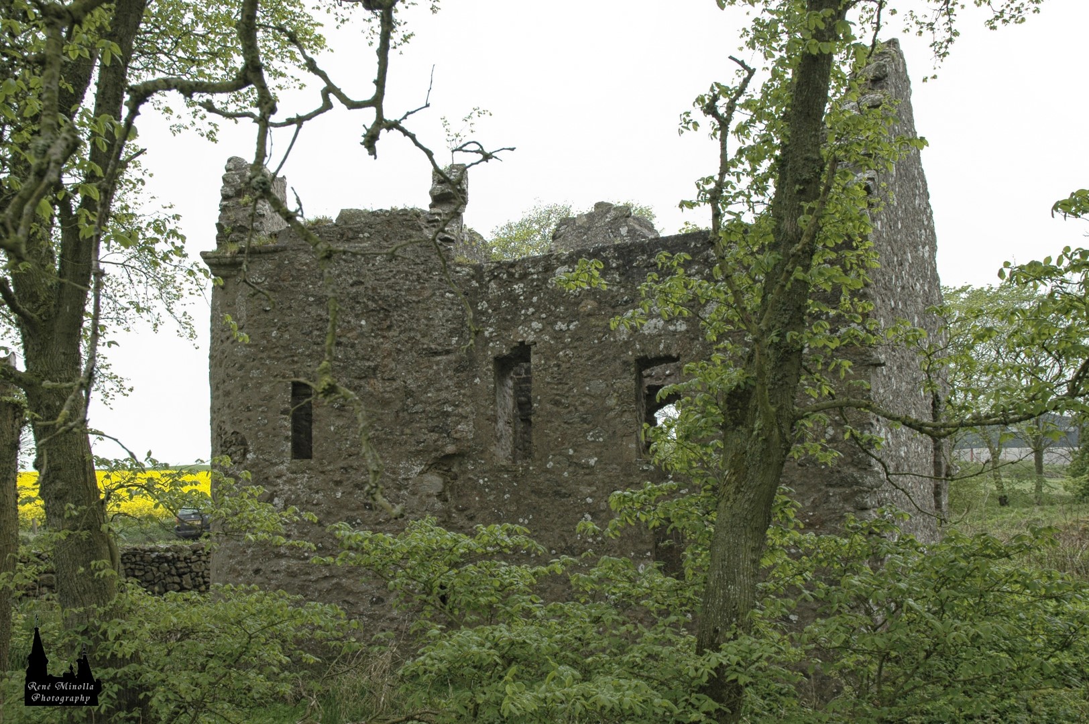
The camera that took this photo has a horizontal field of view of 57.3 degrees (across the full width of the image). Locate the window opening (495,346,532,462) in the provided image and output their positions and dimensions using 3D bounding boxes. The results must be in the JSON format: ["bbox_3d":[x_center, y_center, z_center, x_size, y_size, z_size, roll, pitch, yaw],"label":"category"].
[{"bbox_3d":[-0.333,0.627,14.928,0.628,1.756,0.500,-2,-5,29],"label":"window opening"}]

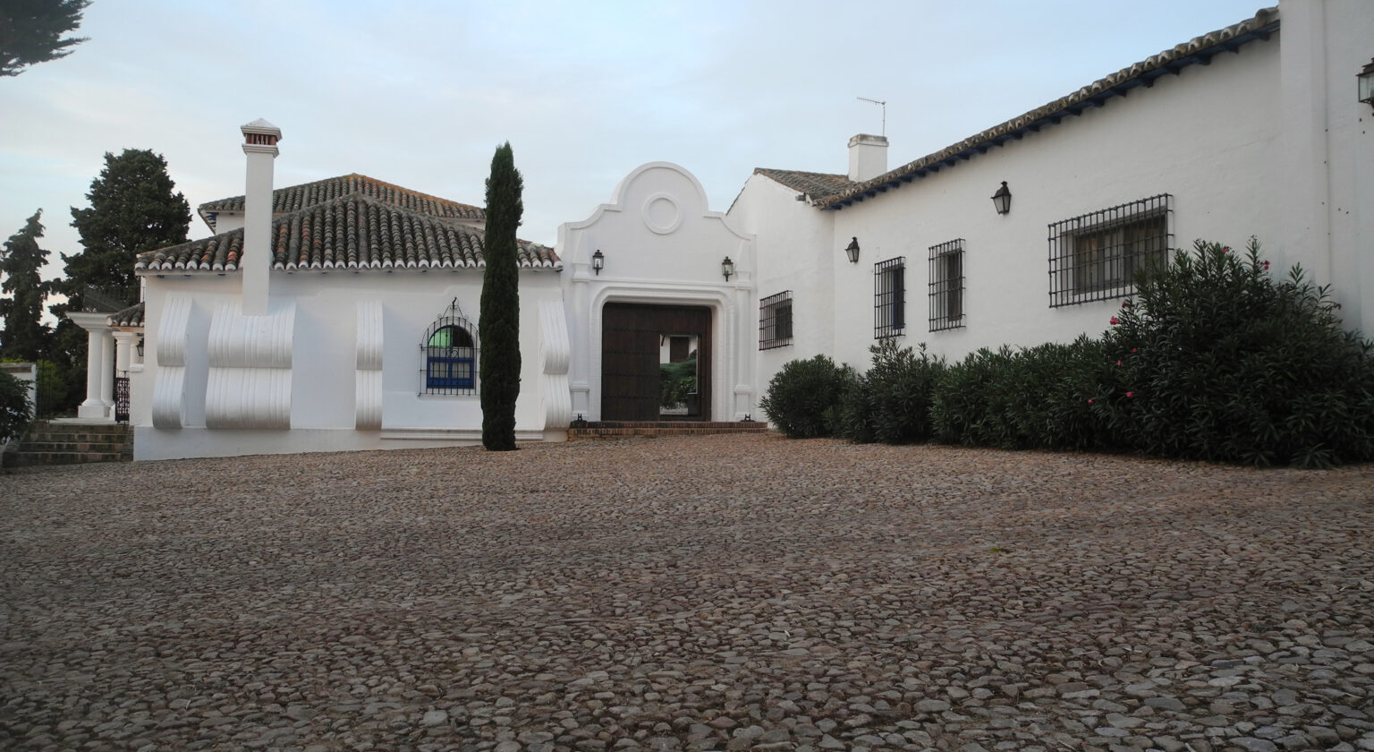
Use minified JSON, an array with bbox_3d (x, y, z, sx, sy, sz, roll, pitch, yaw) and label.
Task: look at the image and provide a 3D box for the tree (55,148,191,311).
[{"bbox_3d":[-21.293,-3.802,42.028,4.900,9.670,4.900,0,-3,0],"label":"tree"}]

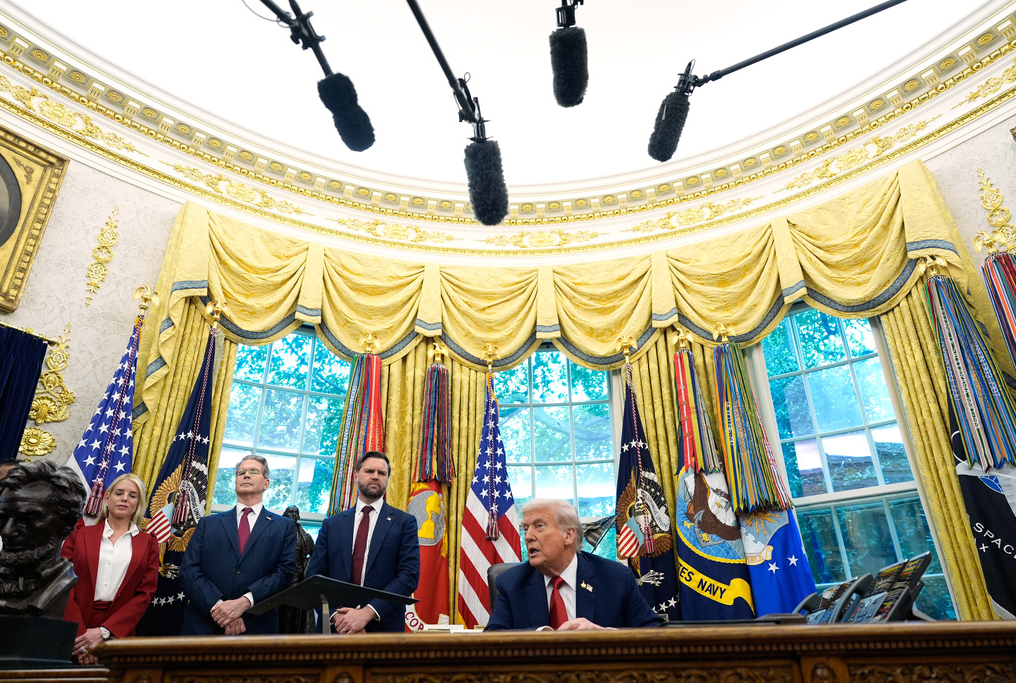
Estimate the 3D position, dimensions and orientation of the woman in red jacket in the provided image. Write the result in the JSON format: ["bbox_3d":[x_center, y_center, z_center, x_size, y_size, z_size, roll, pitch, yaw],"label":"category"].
[{"bbox_3d":[-1.958,1.430,3.129,0.470,1.688,0.320,18,-31,-34],"label":"woman in red jacket"}]

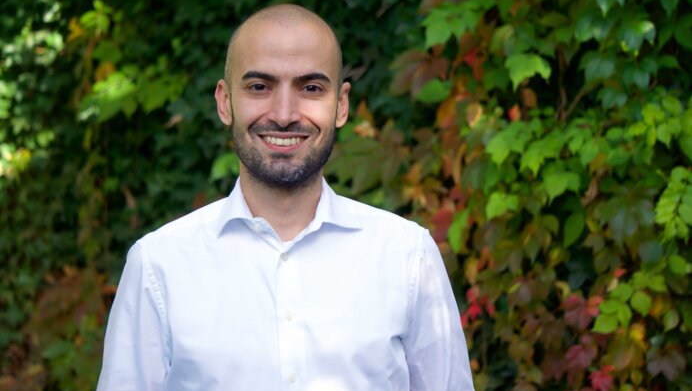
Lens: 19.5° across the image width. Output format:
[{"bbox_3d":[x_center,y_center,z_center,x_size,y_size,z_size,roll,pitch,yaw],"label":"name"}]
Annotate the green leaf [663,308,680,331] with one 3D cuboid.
[{"bbox_3d":[0.511,0.196,3.170,0.028,0.035,0.010,0,-11,9],"label":"green leaf"}]

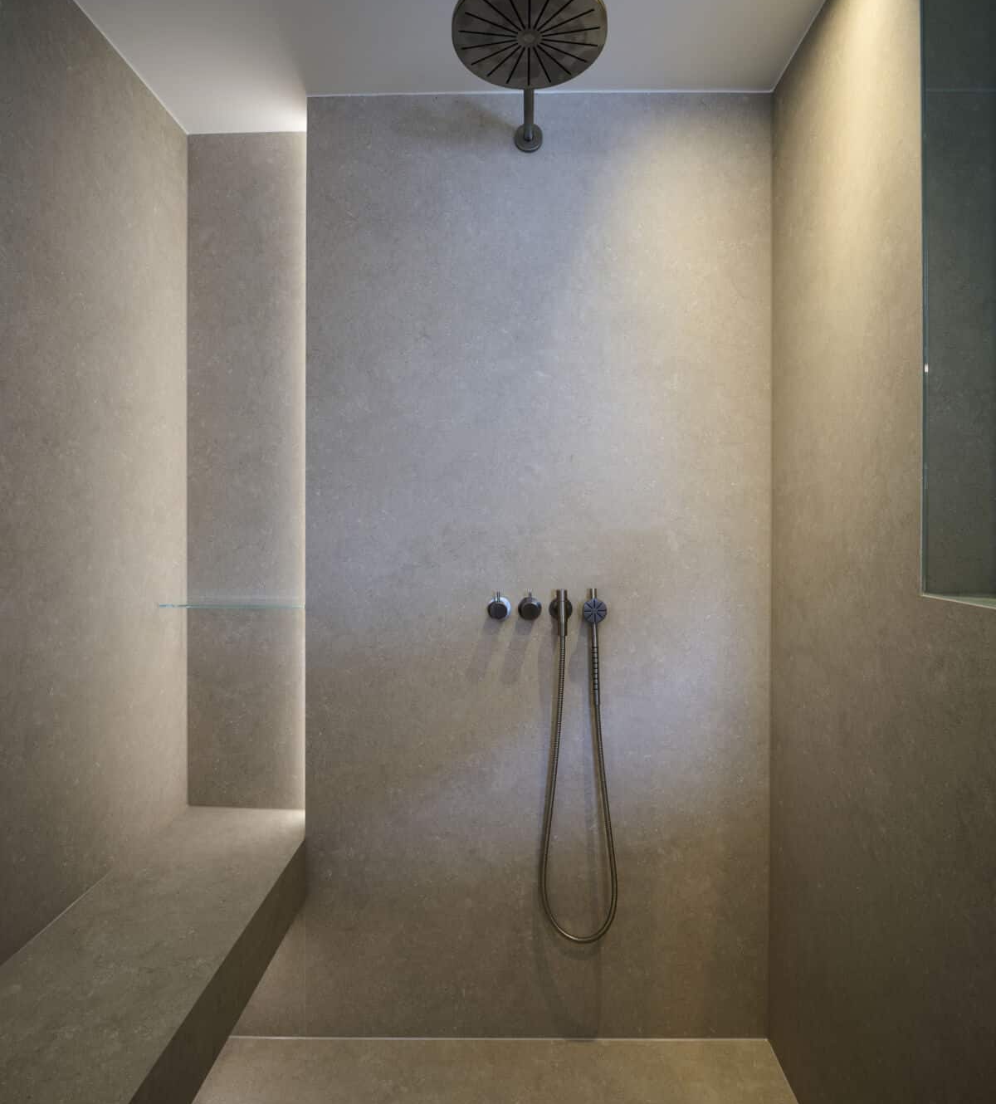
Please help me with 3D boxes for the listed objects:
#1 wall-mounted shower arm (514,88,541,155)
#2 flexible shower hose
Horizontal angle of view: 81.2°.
[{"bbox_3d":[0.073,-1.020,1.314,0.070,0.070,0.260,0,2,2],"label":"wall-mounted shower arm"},{"bbox_3d":[0.202,0.533,1.445,0.188,0.865,0.080,0,2,2],"label":"flexible shower hose"}]

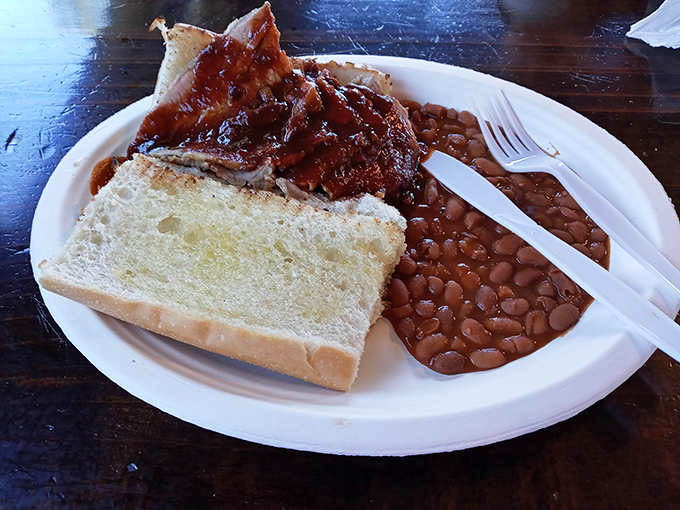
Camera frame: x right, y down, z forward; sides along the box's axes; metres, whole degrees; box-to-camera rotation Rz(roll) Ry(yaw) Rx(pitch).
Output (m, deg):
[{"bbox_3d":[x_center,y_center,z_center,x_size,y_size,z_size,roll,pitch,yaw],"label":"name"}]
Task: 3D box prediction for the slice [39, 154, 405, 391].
[{"bbox_3d":[-0.052,0.003,0.263,0.148,0.027,0.081,14,54,10],"label":"slice"}]

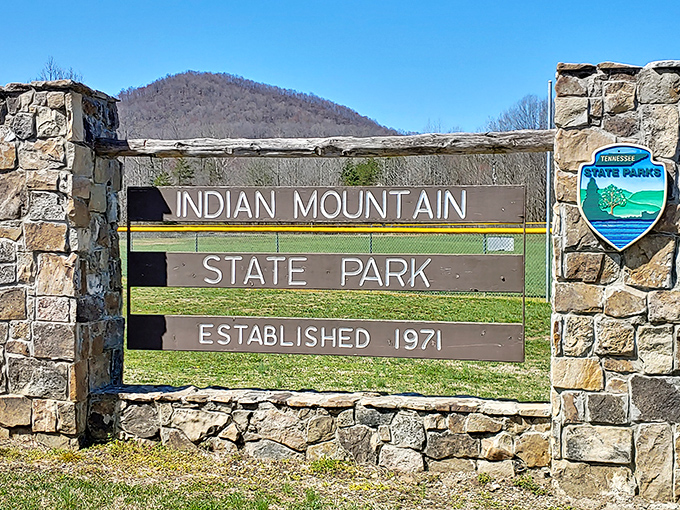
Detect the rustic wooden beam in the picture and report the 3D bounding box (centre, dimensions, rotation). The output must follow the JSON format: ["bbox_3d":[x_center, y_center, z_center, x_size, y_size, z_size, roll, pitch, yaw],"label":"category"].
[{"bbox_3d":[-0.174,-0.733,5.480,3.120,0.145,0.150,0,2,10],"label":"rustic wooden beam"}]

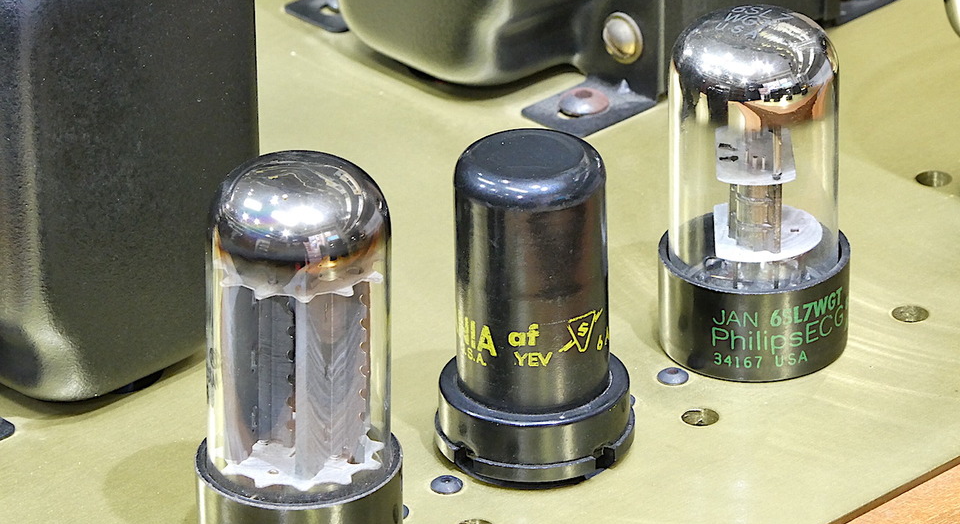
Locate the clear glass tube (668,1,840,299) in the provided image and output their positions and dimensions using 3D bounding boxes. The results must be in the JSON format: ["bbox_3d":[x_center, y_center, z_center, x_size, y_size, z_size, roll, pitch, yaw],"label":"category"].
[{"bbox_3d":[0.046,-0.021,0.933,0.029,0.044,0.029,-1,28,0],"label":"clear glass tube"}]

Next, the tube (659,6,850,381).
[{"bbox_3d":[0.047,-0.014,0.937,0.032,0.061,0.032,-1,28,0],"label":"tube"}]

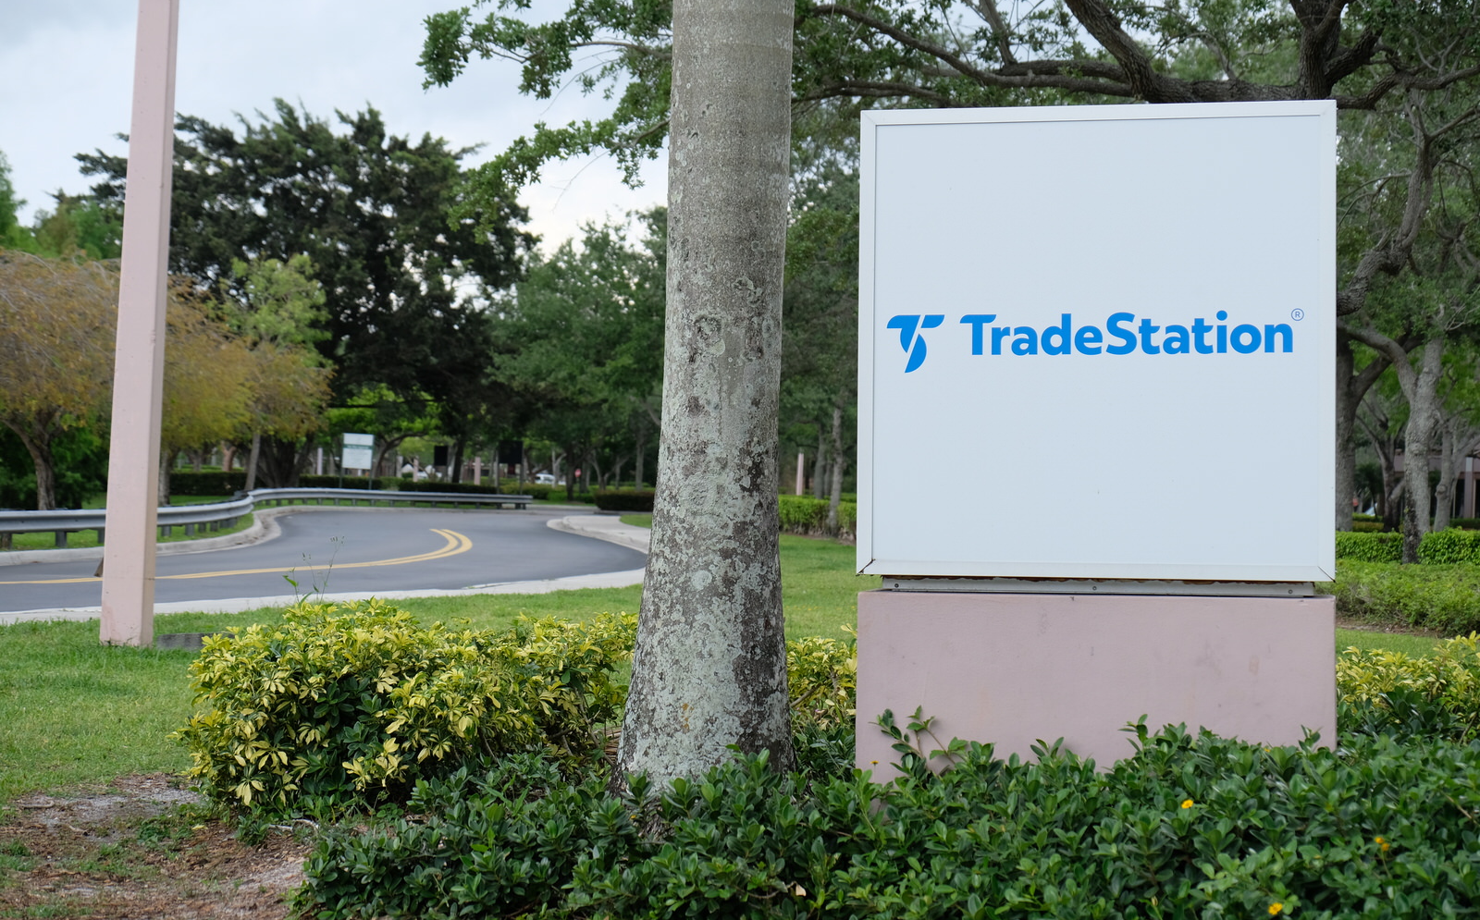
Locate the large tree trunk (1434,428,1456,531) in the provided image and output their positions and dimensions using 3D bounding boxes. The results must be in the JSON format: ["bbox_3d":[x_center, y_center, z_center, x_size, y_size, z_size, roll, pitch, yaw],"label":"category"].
[{"bbox_3d":[14.950,0.404,54.000,0.477,2.301,0.450,0,-1,0],"label":"large tree trunk"}]

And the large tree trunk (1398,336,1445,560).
[{"bbox_3d":[11.614,-0.089,43.500,0.750,4.050,0.600,2,0,14],"label":"large tree trunk"}]

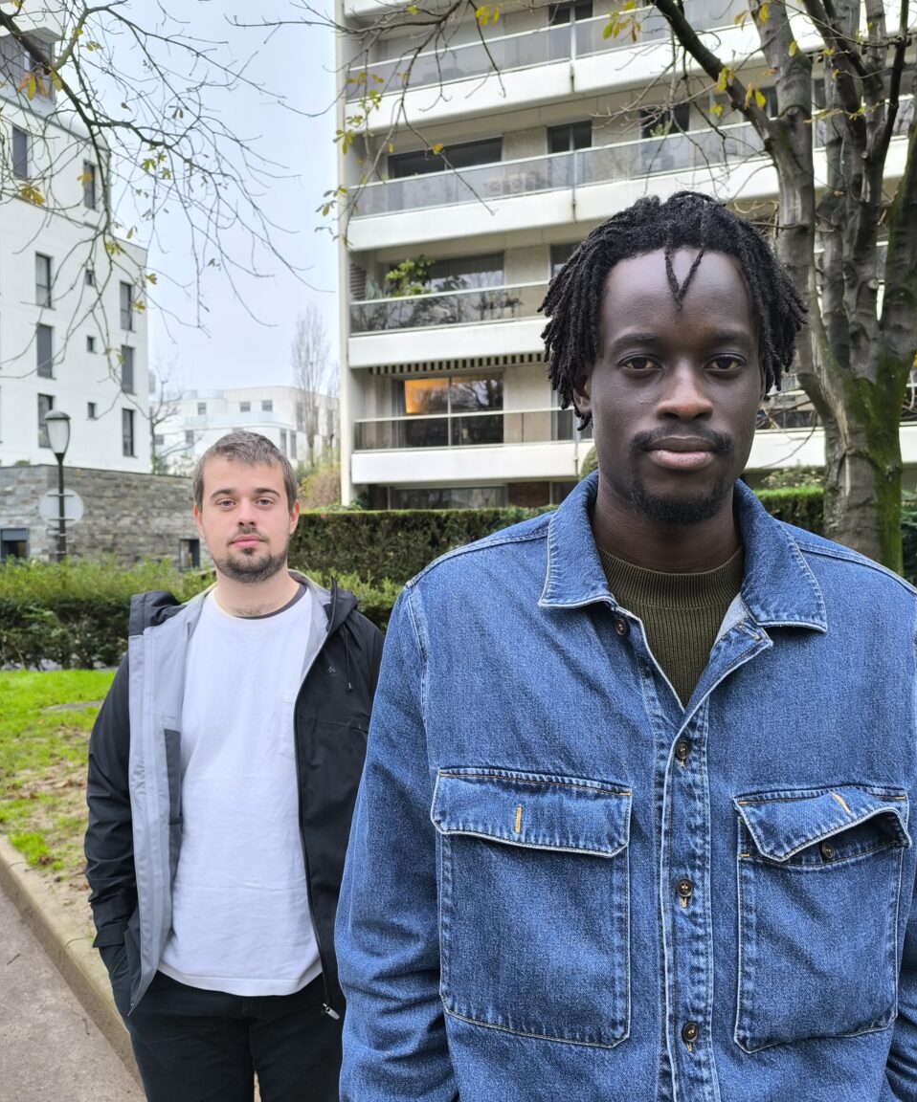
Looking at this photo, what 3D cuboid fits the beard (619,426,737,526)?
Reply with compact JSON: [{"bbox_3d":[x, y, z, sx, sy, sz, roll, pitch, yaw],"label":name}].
[{"bbox_3d":[0.177,-0.060,0.788,0.091,0.081,0.060,-1,0,9],"label":"beard"}]

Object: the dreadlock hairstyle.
[{"bbox_3d":[0.194,-0.217,0.878,0.235,0.215,0.230,-1,0,9],"label":"dreadlock hairstyle"}]

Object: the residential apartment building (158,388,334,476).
[{"bbox_3d":[-21.566,-6.974,98.950,20.000,16.000,13.000,0,0,21],"label":"residential apartment building"}]

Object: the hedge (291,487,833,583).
[{"bbox_3d":[1.205,0.350,14.803,8.700,2.150,0.950,0,0,21],"label":"hedge"}]

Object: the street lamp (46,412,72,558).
[{"bbox_3d":[-6.140,-0.324,14.998,0.400,3.650,0.400,-1,0,0],"label":"street lamp"}]

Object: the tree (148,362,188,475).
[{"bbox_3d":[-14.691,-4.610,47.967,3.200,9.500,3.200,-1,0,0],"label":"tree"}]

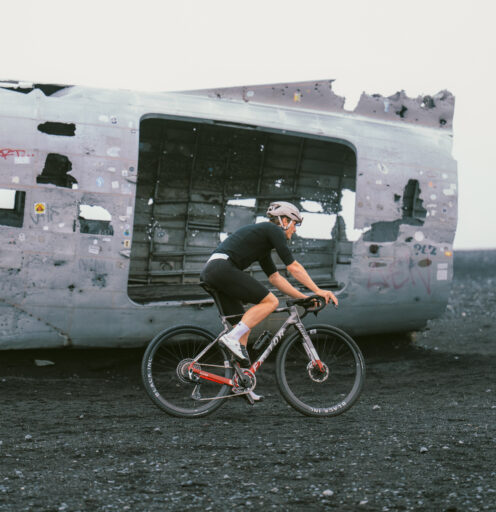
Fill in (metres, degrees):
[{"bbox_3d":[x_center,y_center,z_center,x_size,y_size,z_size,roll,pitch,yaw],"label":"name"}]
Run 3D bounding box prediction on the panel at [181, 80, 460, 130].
[{"bbox_3d":[0.654,-1.466,33.200,2.660,0.450,0.150,3,0,-7],"label":"panel"}]

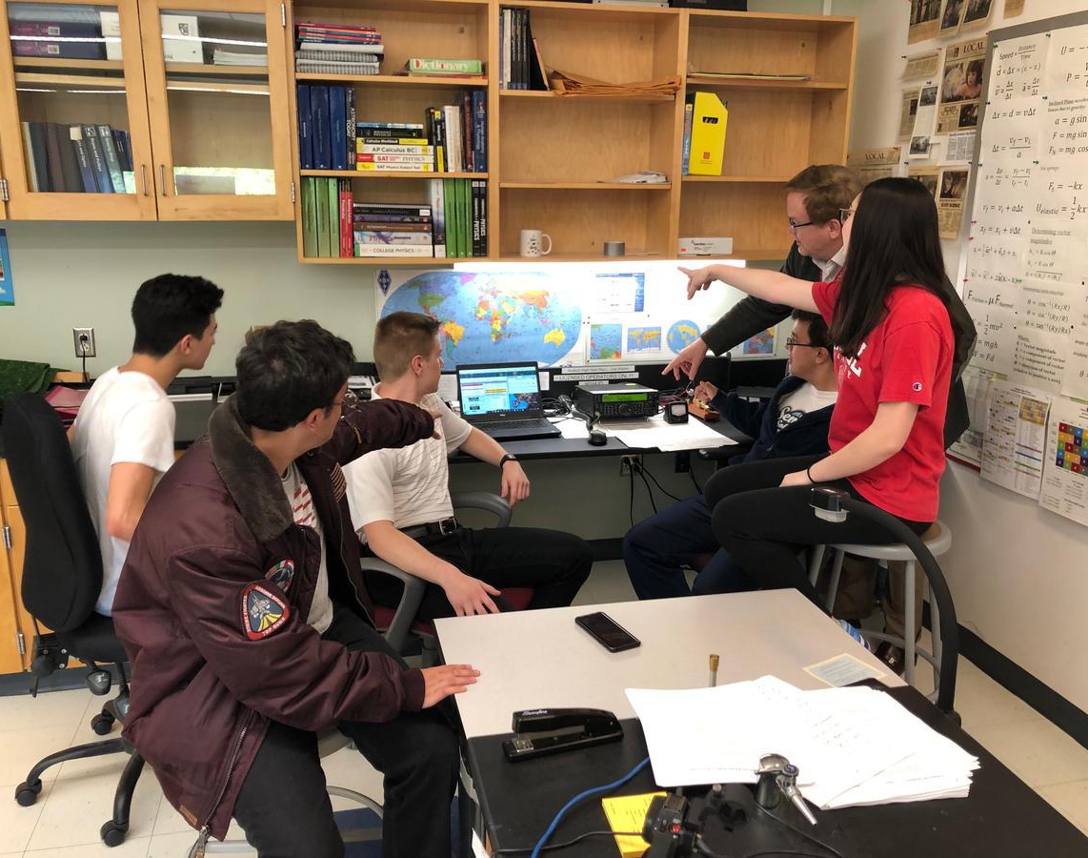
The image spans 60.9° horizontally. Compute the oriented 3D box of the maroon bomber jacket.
[{"bbox_3d":[-0.463,0.307,1.812,0.550,0.700,0.800,4,15,13],"label":"maroon bomber jacket"}]

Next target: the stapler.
[{"bbox_3d":[0.032,0.458,1.425,0.189,0.057,0.038,-5,16,-21],"label":"stapler"}]

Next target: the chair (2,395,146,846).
[{"bbox_3d":[-1.147,0.451,2.513,0.620,1.140,0.660,15,20,42],"label":"chair"}]

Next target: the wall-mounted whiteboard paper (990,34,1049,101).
[{"bbox_3d":[1.572,-1.190,3.065,0.010,0.195,0.268,-3,15,-12],"label":"wall-mounted whiteboard paper"}]

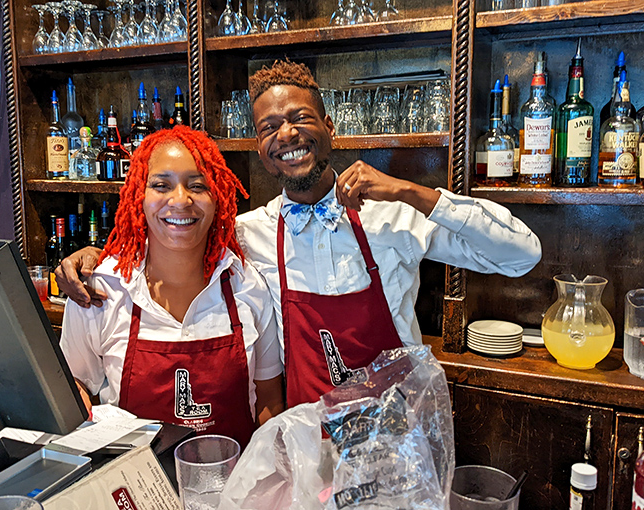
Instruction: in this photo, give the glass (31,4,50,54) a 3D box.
[{"bbox_3d":[-1.059,-0.834,1.991,0.066,0.194,0.066,4,8,21],"label":"glass"}]

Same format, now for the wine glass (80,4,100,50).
[{"bbox_3d":[-0.819,-0.791,1.874,0.063,0.172,0.063,4,8,20],"label":"wine glass"}]

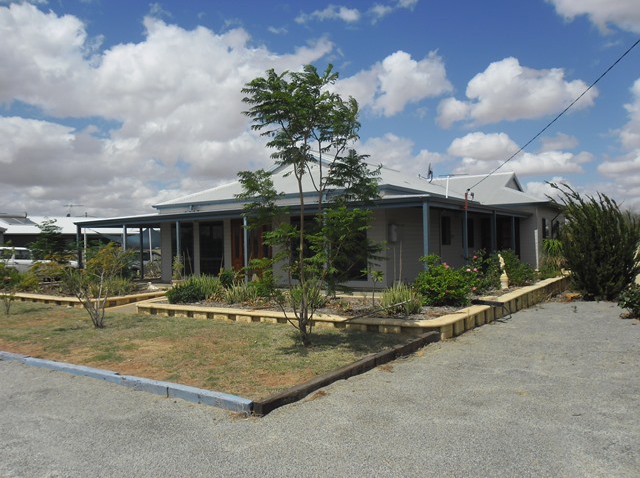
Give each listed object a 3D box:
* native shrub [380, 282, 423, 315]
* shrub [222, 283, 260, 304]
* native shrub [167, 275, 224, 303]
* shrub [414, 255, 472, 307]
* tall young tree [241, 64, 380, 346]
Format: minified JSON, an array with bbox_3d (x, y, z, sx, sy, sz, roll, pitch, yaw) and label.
[{"bbox_3d":[1.681,1.188,10.300,0.860,0.620,0.800,-1,-1,9],"label":"native shrub"},{"bbox_3d":[-2.021,1.353,12.850,0.970,0.520,0.850,-1,-1,-9],"label":"shrub"},{"bbox_3d":[-3.344,1.311,13.300,1.450,0.680,1.200,-1,-1,-14],"label":"native shrub"},{"bbox_3d":[2.807,0.924,11.350,1.280,1.100,1.150,-1,-1,14],"label":"shrub"},{"bbox_3d":[-0.145,-0.526,7.600,2.130,4.260,2.000,-1,-1,-1],"label":"tall young tree"}]

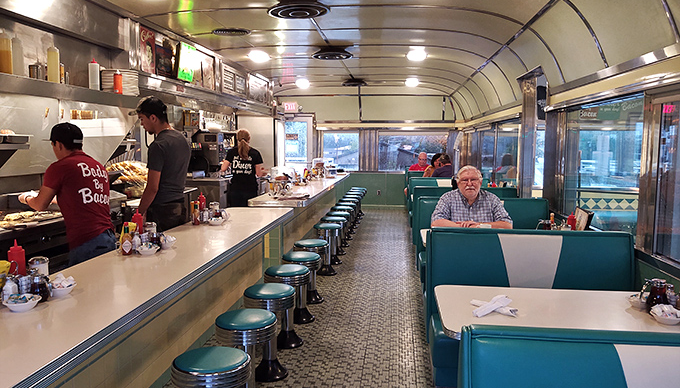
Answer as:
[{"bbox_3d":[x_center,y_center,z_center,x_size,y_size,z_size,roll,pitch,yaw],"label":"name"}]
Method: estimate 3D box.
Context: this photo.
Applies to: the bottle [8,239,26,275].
[{"bbox_3d":[-1.345,0.301,2.205,0.071,0.205,0.071,1,6,6],"label":"bottle"}]

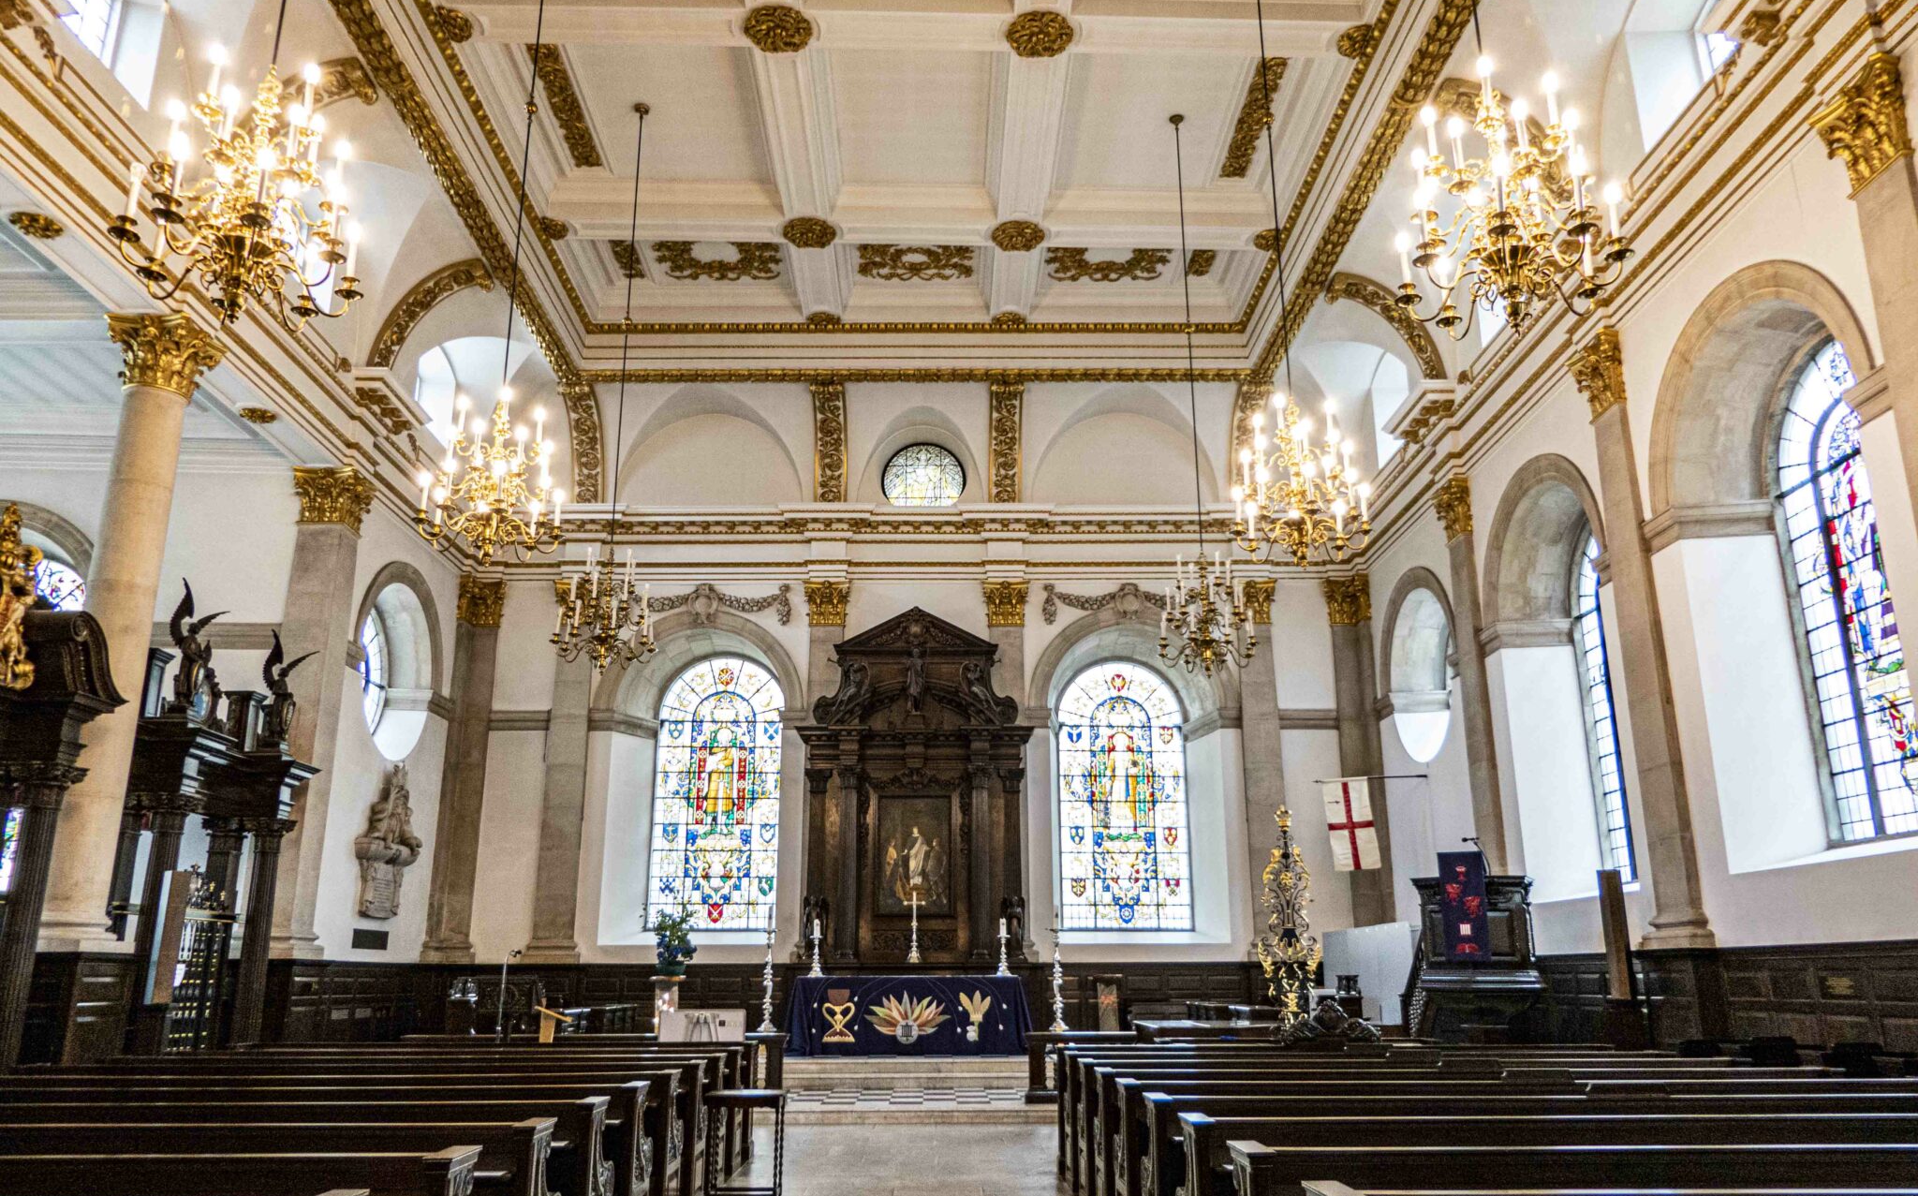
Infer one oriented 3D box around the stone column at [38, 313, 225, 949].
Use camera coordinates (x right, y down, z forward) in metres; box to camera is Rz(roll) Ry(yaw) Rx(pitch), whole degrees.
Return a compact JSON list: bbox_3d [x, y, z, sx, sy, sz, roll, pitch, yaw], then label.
[{"bbox_3d":[-8.280,0.242,12.671,0.840,6.286,0.840,0,-16,-1],"label":"stone column"}]

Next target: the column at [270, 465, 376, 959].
[{"bbox_3d":[-8.394,1.390,16.470,0.850,6.270,0.750,0,-16,-1],"label":"column"}]

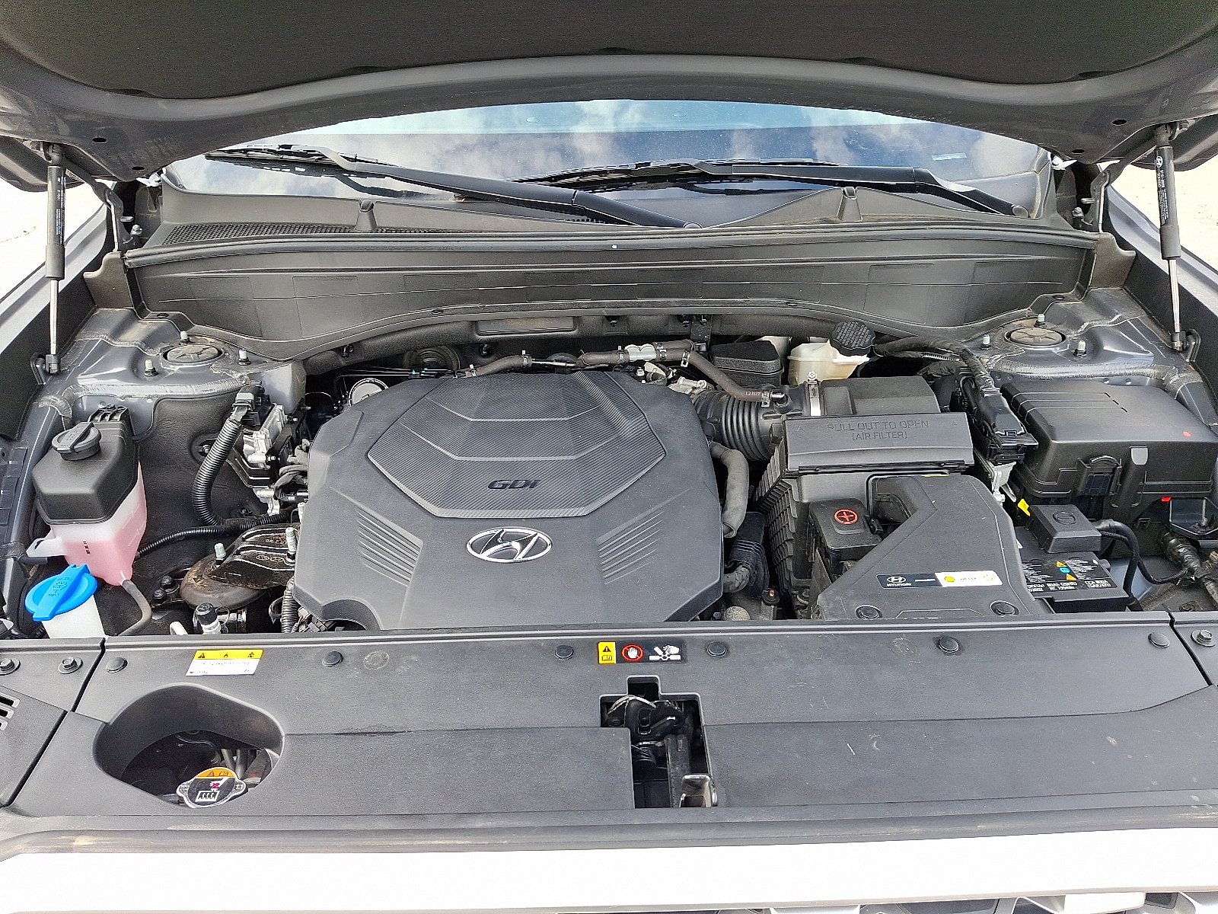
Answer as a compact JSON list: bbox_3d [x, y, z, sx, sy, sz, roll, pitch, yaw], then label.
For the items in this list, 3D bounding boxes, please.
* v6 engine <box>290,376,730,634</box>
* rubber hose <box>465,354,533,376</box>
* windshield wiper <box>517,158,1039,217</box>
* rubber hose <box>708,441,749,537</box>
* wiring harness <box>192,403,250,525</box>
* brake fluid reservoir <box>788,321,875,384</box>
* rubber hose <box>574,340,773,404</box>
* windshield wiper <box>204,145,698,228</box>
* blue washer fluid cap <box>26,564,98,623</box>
[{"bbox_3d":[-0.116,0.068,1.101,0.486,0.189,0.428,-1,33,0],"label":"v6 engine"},{"bbox_3d":[-0.157,-0.131,1.258,0.094,0.029,0.033,-1,33,0],"label":"rubber hose"},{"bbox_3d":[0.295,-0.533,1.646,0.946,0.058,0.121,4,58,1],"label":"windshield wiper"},{"bbox_3d":[0.150,0.039,1.106,0.048,0.061,0.133,-1,33,0],"label":"rubber hose"},{"bbox_3d":[-0.541,0.010,1.226,0.061,0.133,0.087,-1,33,0],"label":"wiring harness"},{"bbox_3d":[0.339,-0.147,1.341,0.124,0.117,0.092,-1,33,0],"label":"brake fluid reservoir"},{"bbox_3d":[0.088,-0.119,1.239,0.265,0.055,0.104,-1,33,0],"label":"rubber hose"},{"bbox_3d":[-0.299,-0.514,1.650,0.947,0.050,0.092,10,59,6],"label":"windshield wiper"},{"bbox_3d":[-0.557,0.139,0.897,0.068,0.034,0.076,-1,33,0],"label":"blue washer fluid cap"}]

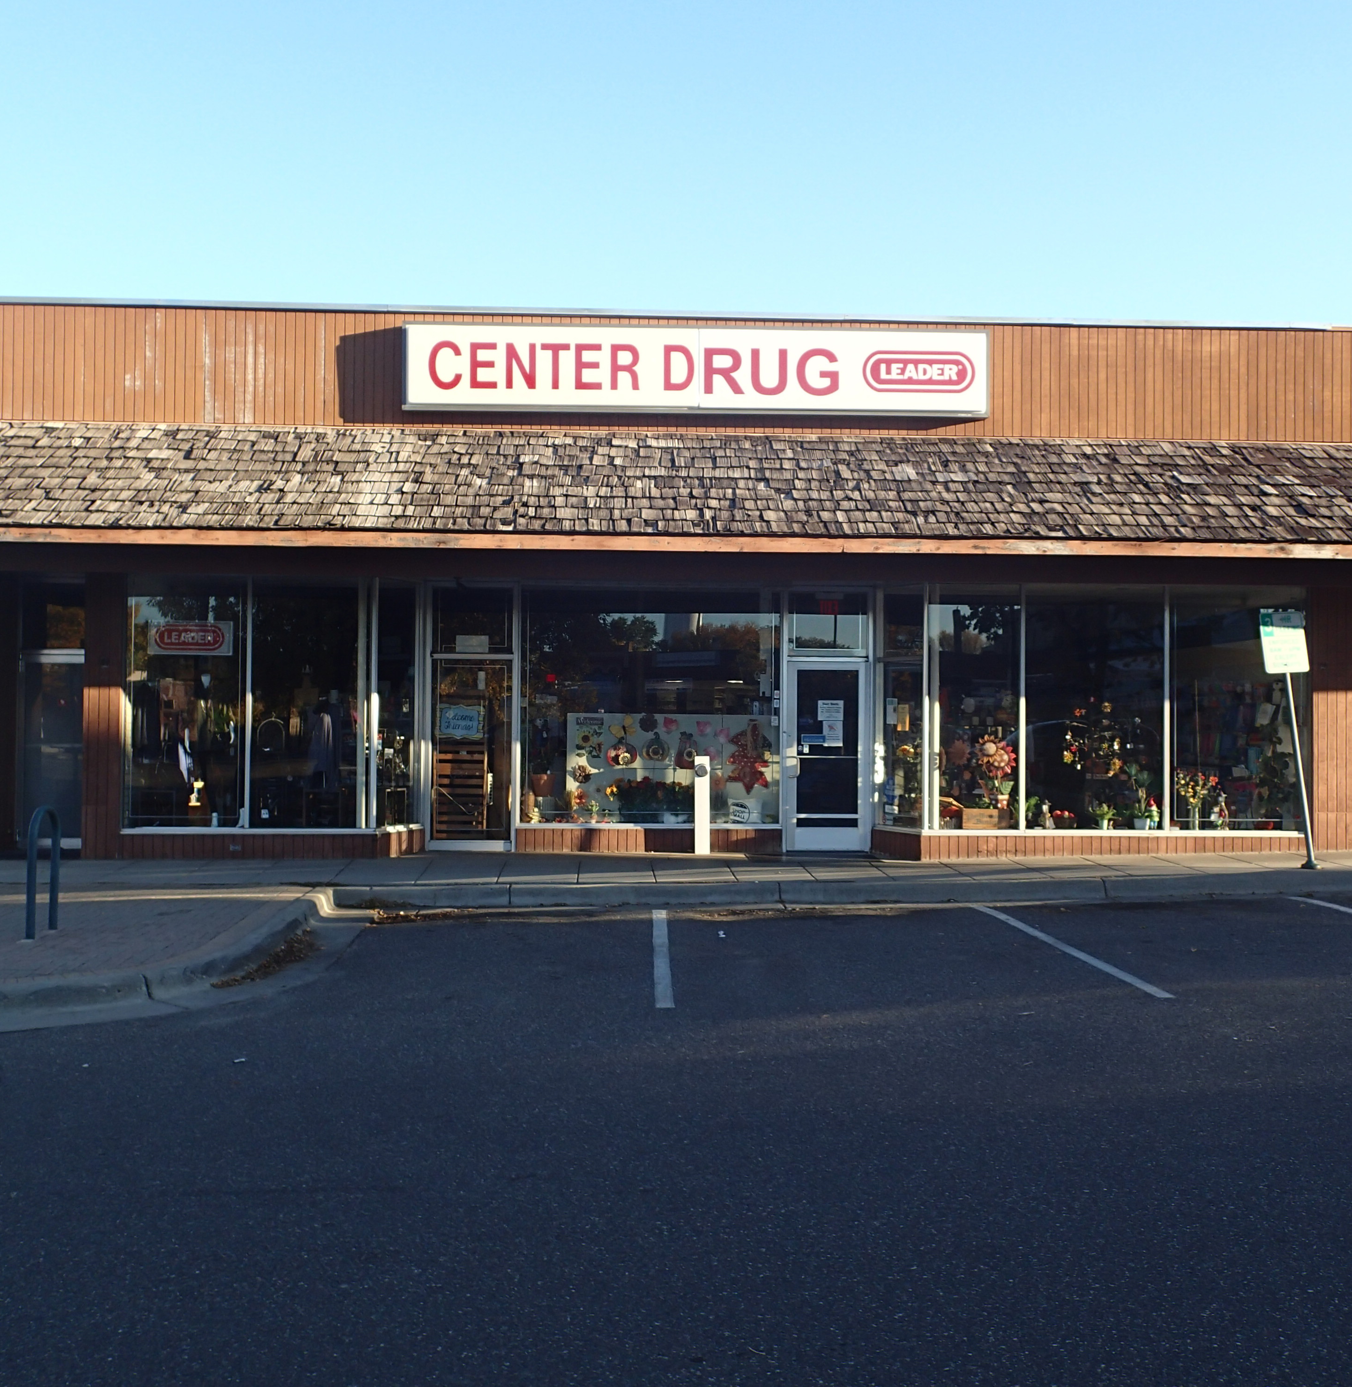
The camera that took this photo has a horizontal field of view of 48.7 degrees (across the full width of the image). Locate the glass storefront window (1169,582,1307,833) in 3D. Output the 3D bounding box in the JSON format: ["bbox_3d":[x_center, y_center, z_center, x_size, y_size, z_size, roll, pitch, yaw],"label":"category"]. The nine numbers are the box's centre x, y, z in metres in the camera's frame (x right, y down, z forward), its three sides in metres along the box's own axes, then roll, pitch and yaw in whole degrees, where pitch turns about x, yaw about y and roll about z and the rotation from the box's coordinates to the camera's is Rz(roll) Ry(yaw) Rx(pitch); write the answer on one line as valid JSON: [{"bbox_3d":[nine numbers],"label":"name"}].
[{"bbox_3d":[6.151,0.180,16.370,1.529,2.650,0.080,0,-1,-3],"label":"glass storefront window"}]

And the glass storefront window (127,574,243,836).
[{"bbox_3d":[-5.167,0.106,15.797,1.259,2.633,0.080,0,-1,-3],"label":"glass storefront window"}]

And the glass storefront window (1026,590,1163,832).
[{"bbox_3d":[4.551,0.187,16.289,1.514,2.621,0.080,0,-1,-3],"label":"glass storefront window"}]

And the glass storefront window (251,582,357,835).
[{"bbox_3d":[-3.943,0.137,15.858,1.163,2.582,0.080,0,-1,-3],"label":"glass storefront window"}]

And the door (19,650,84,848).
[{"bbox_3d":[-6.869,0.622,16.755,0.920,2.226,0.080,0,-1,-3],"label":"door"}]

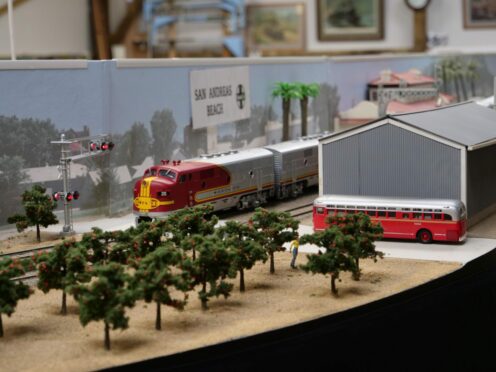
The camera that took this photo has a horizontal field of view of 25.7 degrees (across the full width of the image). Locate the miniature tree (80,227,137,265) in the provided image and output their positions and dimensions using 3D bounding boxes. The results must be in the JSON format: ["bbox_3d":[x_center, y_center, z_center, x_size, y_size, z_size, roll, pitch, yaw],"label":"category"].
[{"bbox_3d":[-0.089,0.045,0.693,0.036,0.039,0.035,-2,7,-7],"label":"miniature tree"}]

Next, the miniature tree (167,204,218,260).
[{"bbox_3d":[-0.039,0.033,0.770,0.037,0.041,0.036,-2,7,-3],"label":"miniature tree"}]

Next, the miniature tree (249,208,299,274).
[{"bbox_3d":[0.017,0.037,0.719,0.033,0.044,0.034,-1,7,1],"label":"miniature tree"}]

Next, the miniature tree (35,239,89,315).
[{"bbox_3d":[-0.106,0.052,0.619,0.031,0.044,0.033,-3,7,-10],"label":"miniature tree"}]

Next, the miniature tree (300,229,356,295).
[{"bbox_3d":[0.048,0.045,0.650,0.034,0.042,0.034,-1,7,4],"label":"miniature tree"}]

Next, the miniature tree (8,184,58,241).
[{"bbox_3d":[-0.172,0.022,0.868,0.042,0.046,0.038,-3,7,-11],"label":"miniature tree"}]

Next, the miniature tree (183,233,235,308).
[{"bbox_3d":[-0.023,0.049,0.623,0.030,0.044,0.032,-2,7,-2],"label":"miniature tree"}]

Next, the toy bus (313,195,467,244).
[{"bbox_3d":[0.111,0.026,0.846,0.117,0.030,0.029,2,8,24],"label":"toy bus"}]

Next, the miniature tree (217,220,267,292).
[{"bbox_3d":[-0.004,0.043,0.668,0.031,0.044,0.033,-1,7,0],"label":"miniature tree"}]

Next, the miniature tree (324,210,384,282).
[{"bbox_3d":[0.068,0.039,0.692,0.038,0.044,0.036,-1,7,6],"label":"miniature tree"}]

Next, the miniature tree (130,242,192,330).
[{"bbox_3d":[-0.046,0.053,0.578,0.033,0.048,0.034,-2,7,-5],"label":"miniature tree"}]

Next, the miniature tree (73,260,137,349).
[{"bbox_3d":[-0.072,0.060,0.541,0.033,0.044,0.034,-2,7,-8],"label":"miniature tree"}]

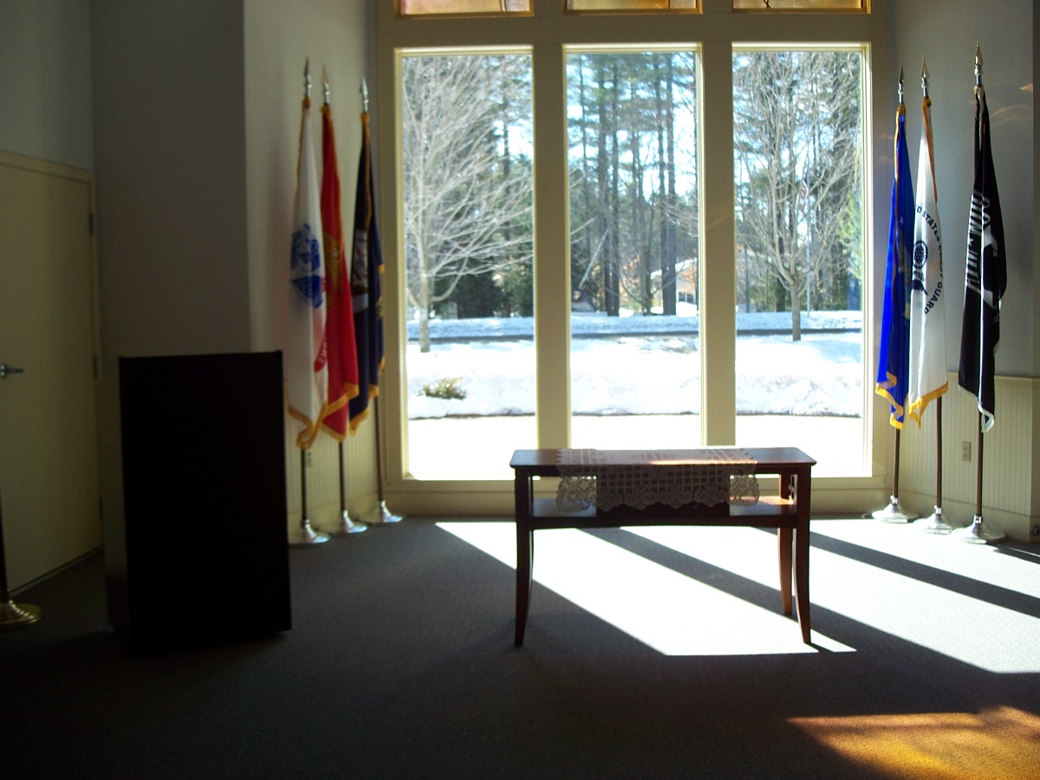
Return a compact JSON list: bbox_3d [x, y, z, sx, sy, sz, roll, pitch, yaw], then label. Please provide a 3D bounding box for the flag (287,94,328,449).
[{"bbox_3d":[-1.198,-0.648,6.297,0.240,2.030,0.220,-2,5,-11],"label":"flag"}]

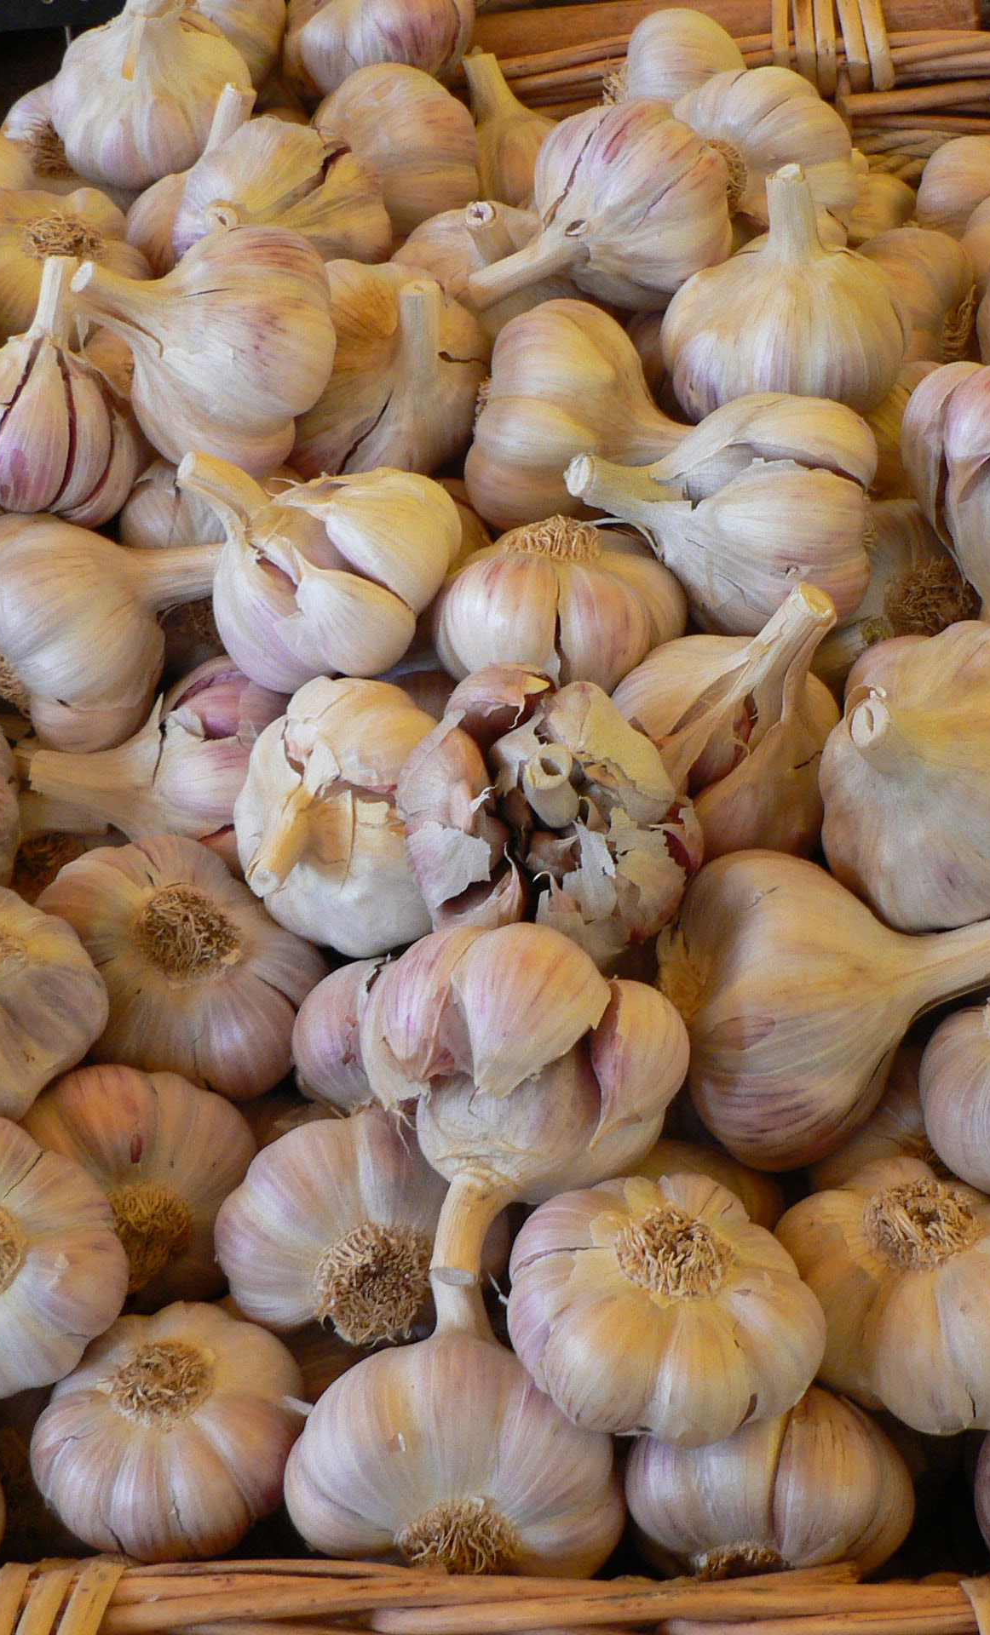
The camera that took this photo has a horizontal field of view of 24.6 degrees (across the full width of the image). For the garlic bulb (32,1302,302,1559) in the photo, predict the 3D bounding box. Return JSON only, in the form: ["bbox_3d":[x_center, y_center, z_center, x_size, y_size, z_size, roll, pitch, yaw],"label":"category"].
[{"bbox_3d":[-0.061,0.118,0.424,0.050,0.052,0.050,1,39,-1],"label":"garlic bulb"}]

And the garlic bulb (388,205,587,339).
[{"bbox_3d":[-0.003,-0.154,0.641,0.056,0.061,0.056,-2,72,6],"label":"garlic bulb"}]

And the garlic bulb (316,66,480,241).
[{"bbox_3d":[-0.032,-0.199,0.680,0.057,0.054,0.054,-7,90,15],"label":"garlic bulb"}]

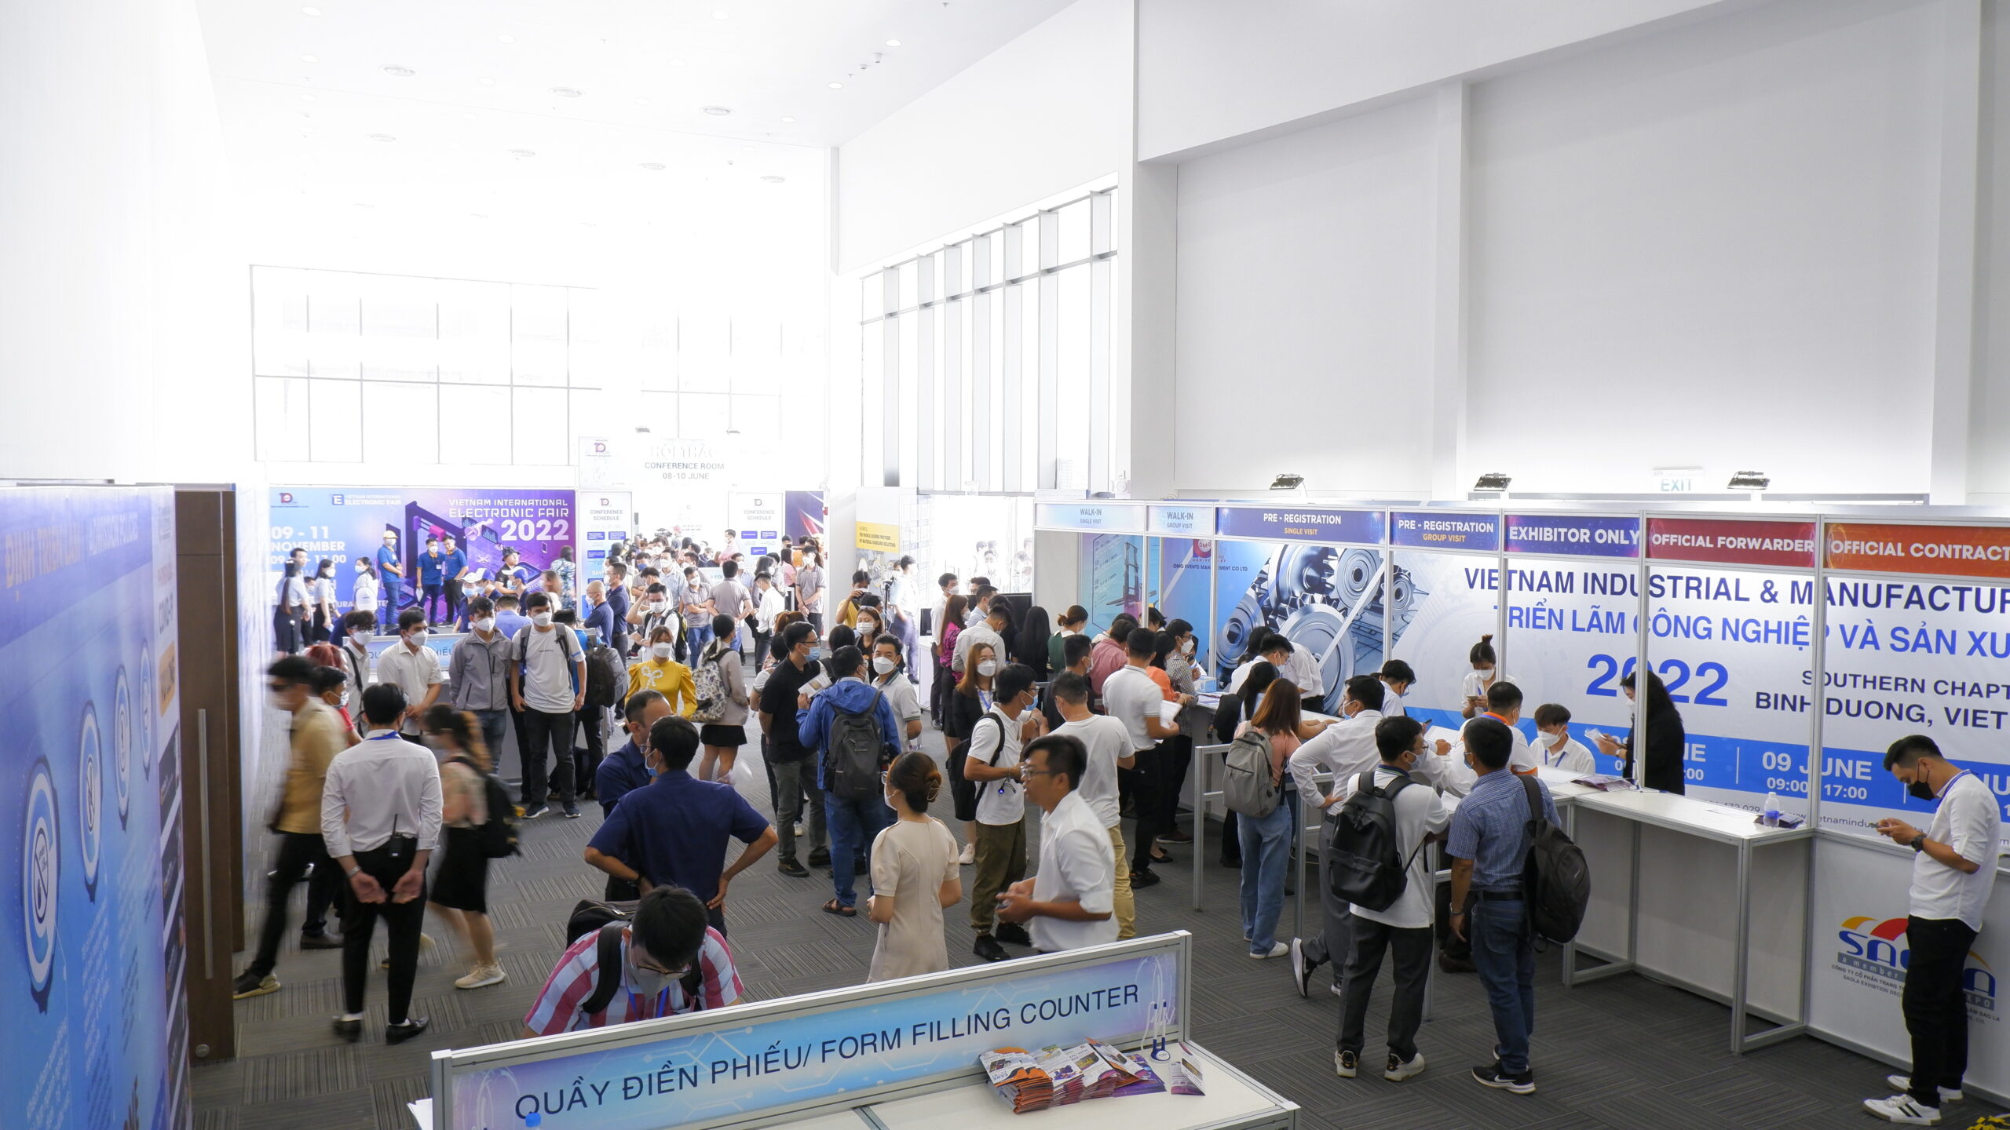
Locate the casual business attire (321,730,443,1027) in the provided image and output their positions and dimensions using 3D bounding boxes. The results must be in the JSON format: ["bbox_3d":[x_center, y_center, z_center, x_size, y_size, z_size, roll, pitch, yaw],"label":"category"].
[{"bbox_3d":[-3.022,1.517,6.255,0.570,1.450,0.360,-1,4,-19],"label":"casual business attire"}]

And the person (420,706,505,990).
[{"bbox_3d":[-2.899,1.463,6.927,0.620,1.500,0.450,-1,4,-25],"label":"person"}]

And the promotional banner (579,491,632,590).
[{"bbox_3d":[-7.863,-0.202,25.274,0.980,2.477,0.050,-2,4,-28],"label":"promotional banner"}]

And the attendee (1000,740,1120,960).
[{"bbox_3d":[0.201,1.512,5.048,0.480,1.690,0.460,0,4,-6],"label":"attendee"}]

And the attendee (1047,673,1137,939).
[{"bbox_3d":[0.465,1.409,7.077,0.520,1.640,0.380,-1,4,-24],"label":"attendee"}]

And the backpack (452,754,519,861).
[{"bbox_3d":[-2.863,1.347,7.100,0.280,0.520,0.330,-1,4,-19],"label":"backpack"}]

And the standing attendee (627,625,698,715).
[{"bbox_3d":[-2.480,1.226,9.281,0.480,1.570,0.320,-1,3,-13],"label":"standing attendee"}]

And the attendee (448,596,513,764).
[{"bbox_3d":[-4.541,1.136,11.148,0.520,1.690,0.340,-2,4,-34],"label":"attendee"}]

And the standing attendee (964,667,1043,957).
[{"bbox_3d":[-0.017,1.387,7.395,0.420,1.640,0.480,2,4,30],"label":"standing attendee"}]

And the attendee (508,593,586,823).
[{"bbox_3d":[-3.624,1.091,10.121,0.550,1.730,0.330,-1,4,-24],"label":"attendee"}]

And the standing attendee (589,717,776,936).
[{"bbox_3d":[-1.339,1.469,5.231,0.760,1.700,0.400,-1,3,-20],"label":"standing attendee"}]

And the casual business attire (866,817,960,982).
[{"bbox_3d":[-0.351,1.375,4.890,0.340,0.850,0.240,-2,4,-30],"label":"casual business attire"}]

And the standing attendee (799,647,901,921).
[{"bbox_3d":[-0.975,1.349,8.048,0.600,1.690,0.500,-1,4,-7],"label":"standing attendee"}]

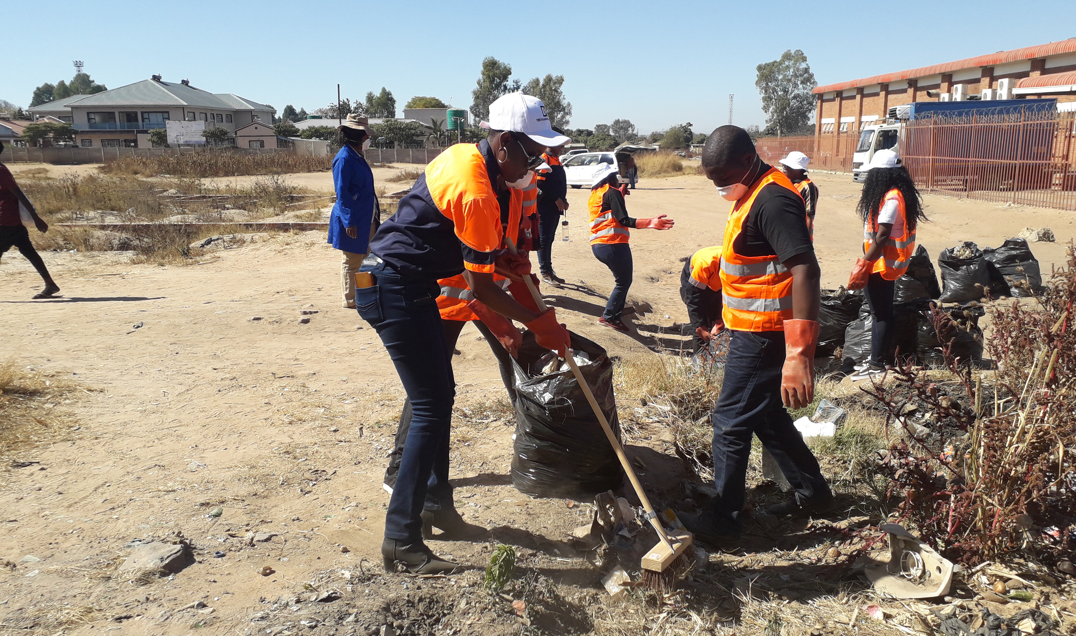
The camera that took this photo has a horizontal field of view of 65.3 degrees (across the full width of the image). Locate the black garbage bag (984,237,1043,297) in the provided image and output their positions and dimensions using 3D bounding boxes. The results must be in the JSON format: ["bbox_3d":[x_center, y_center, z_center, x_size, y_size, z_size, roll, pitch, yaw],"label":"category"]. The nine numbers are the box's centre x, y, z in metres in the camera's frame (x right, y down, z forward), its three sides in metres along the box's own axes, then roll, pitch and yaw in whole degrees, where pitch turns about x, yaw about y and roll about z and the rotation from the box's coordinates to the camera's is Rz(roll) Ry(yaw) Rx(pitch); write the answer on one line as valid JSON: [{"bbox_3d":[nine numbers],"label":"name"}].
[{"bbox_3d":[5.142,-0.546,9.078,0.620,0.630,0.520,6,13,28],"label":"black garbage bag"}]

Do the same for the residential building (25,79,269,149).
[{"bbox_3d":[-51.868,-25.361,106.952,26.000,9.300,22.000,-1,12,0],"label":"residential building"}]

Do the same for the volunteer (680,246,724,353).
[{"bbox_3d":[1.493,-0.192,7.361,0.650,0.950,0.520,2,12,10],"label":"volunteer"}]

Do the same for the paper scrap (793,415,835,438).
[{"bbox_3d":[1.502,0.603,4.579,0.250,0.080,0.190,0,12,3],"label":"paper scrap"}]

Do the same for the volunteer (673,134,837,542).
[{"bbox_3d":[0.860,0.110,3.336,0.600,1.700,0.530,-2,12,-6],"label":"volunteer"}]

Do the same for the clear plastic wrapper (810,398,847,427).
[{"bbox_3d":[1.716,0.545,4.960,0.210,0.140,0.150,4,12,20],"label":"clear plastic wrapper"}]

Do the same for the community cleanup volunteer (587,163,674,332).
[{"bbox_3d":[0.858,-0.654,7.891,0.830,1.570,0.500,1,12,6],"label":"community cleanup volunteer"}]

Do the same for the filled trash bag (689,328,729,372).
[{"bbox_3d":[1.329,0.256,6.458,0.400,0.360,0.380,-1,12,0],"label":"filled trash bag"}]

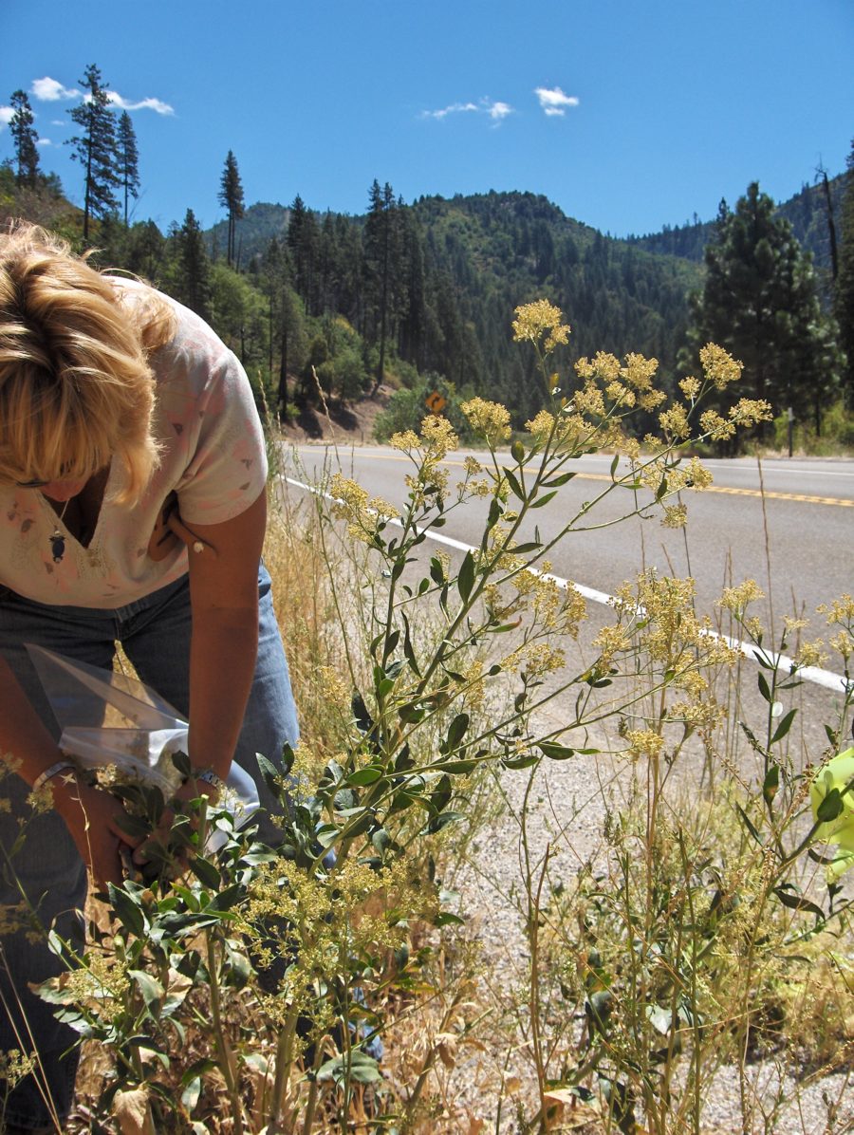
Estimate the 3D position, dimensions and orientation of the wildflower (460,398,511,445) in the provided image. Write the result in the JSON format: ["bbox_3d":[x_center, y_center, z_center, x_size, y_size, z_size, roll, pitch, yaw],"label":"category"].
[{"bbox_3d":[0.062,-0.155,1.350,0.052,0.050,0.047,0,6,0],"label":"wildflower"}]

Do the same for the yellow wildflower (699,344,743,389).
[{"bbox_3d":[0.305,-0.208,1.330,0.045,0.047,0.041,0,6,0],"label":"yellow wildflower"}]

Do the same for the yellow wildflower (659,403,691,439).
[{"bbox_3d":[0.291,-0.172,1.500,0.038,0.042,0.040,0,6,0],"label":"yellow wildflower"}]

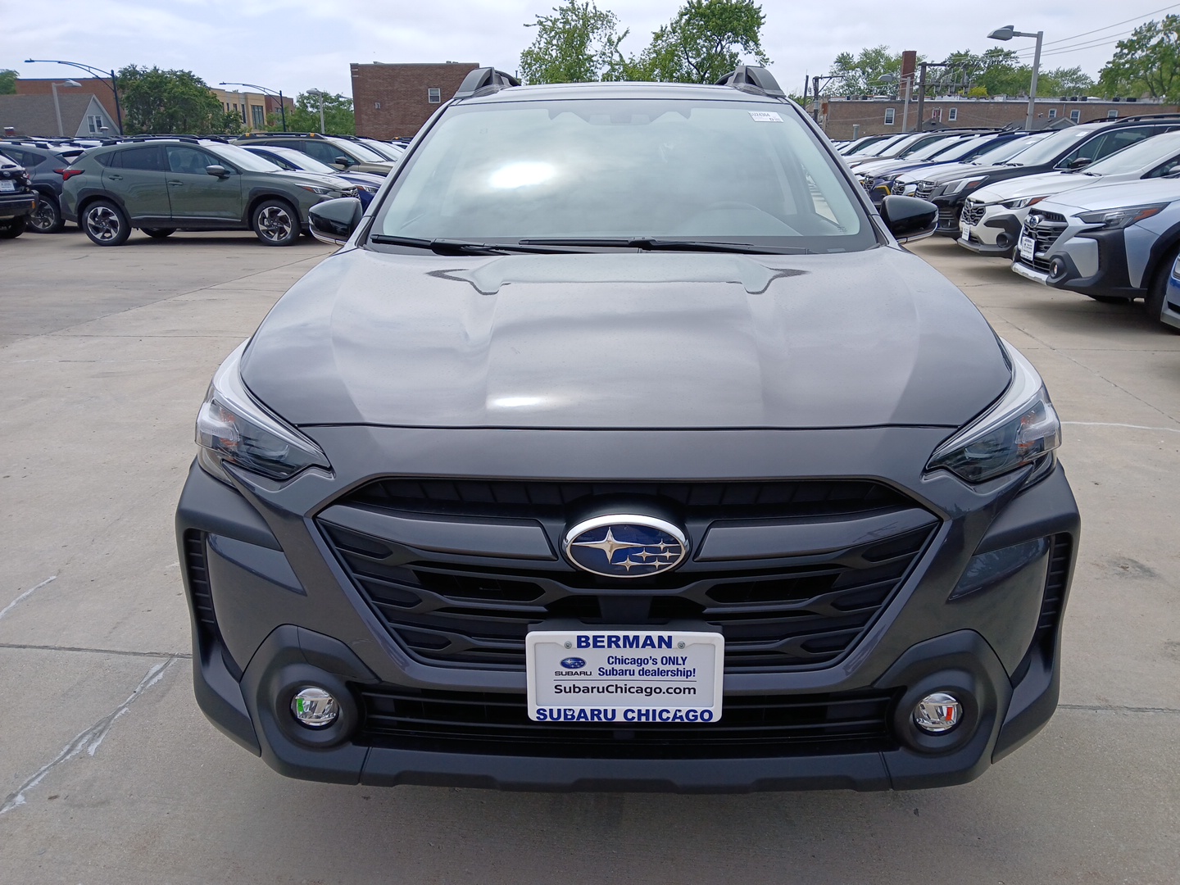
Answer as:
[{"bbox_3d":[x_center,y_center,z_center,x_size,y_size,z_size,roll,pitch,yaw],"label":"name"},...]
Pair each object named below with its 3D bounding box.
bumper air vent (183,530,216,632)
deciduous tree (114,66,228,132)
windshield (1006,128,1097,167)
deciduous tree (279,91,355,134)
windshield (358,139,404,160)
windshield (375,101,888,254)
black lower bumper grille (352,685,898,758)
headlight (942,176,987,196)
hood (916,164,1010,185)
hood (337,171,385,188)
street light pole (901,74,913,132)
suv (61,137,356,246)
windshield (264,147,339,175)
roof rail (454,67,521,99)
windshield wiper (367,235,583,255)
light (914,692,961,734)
[{"bbox_3d":[-0.783,0.283,1.771,0.060,0.200,0.070,2,19,6],"label":"bumper air vent"},{"bbox_3d":[-38.223,-29.953,81.344,8.900,8.510,8.600,0,18,1],"label":"deciduous tree"},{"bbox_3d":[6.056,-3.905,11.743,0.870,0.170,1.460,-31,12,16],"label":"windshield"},{"bbox_3d":[-27.663,-31.969,90.000,7.600,7.400,7.200,0,18,0],"label":"deciduous tree"},{"bbox_3d":[-5.160,-7.265,22.000,0.800,0.520,1.400,1,18,3],"label":"windshield"},{"bbox_3d":[0.097,-0.818,2.714,1.490,0.144,0.912,0,49,1],"label":"windshield"},{"bbox_3d":[0.058,0.486,1.531,0.930,0.118,0.115,0,18,1],"label":"black lower bumper grille"},{"bbox_3d":[4.802,-3.293,11.331,0.480,0.230,0.380,2,18,7],"label":"headlight"},{"bbox_3d":[5.166,-3.623,11.950,1.120,0.240,1.500,2,18,7],"label":"hood"},{"bbox_3d":[-4.429,-5.040,17.000,1.020,0.210,1.450,7,19,1],"label":"hood"},{"bbox_3d":[18.695,-18.925,52.829,0.190,5.260,0.190,0,18,1],"label":"street light pole"},{"bbox_3d":[-5.929,-3.985,13.995,4.480,1.600,1.800,1,18,5],"label":"suv"},{"bbox_3d":[-5.411,-5.307,16.700,0.800,0.520,1.400,1,18,3],"label":"windshield"},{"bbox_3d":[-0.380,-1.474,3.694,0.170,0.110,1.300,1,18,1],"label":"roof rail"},{"bbox_3d":[-0.310,-0.544,2.480,0.720,0.050,0.060,8,20,17],"label":"windshield wiper"},{"bbox_3d":[0.622,0.485,1.585,0.080,0.077,0.060,1,18,1],"label":"light"}]

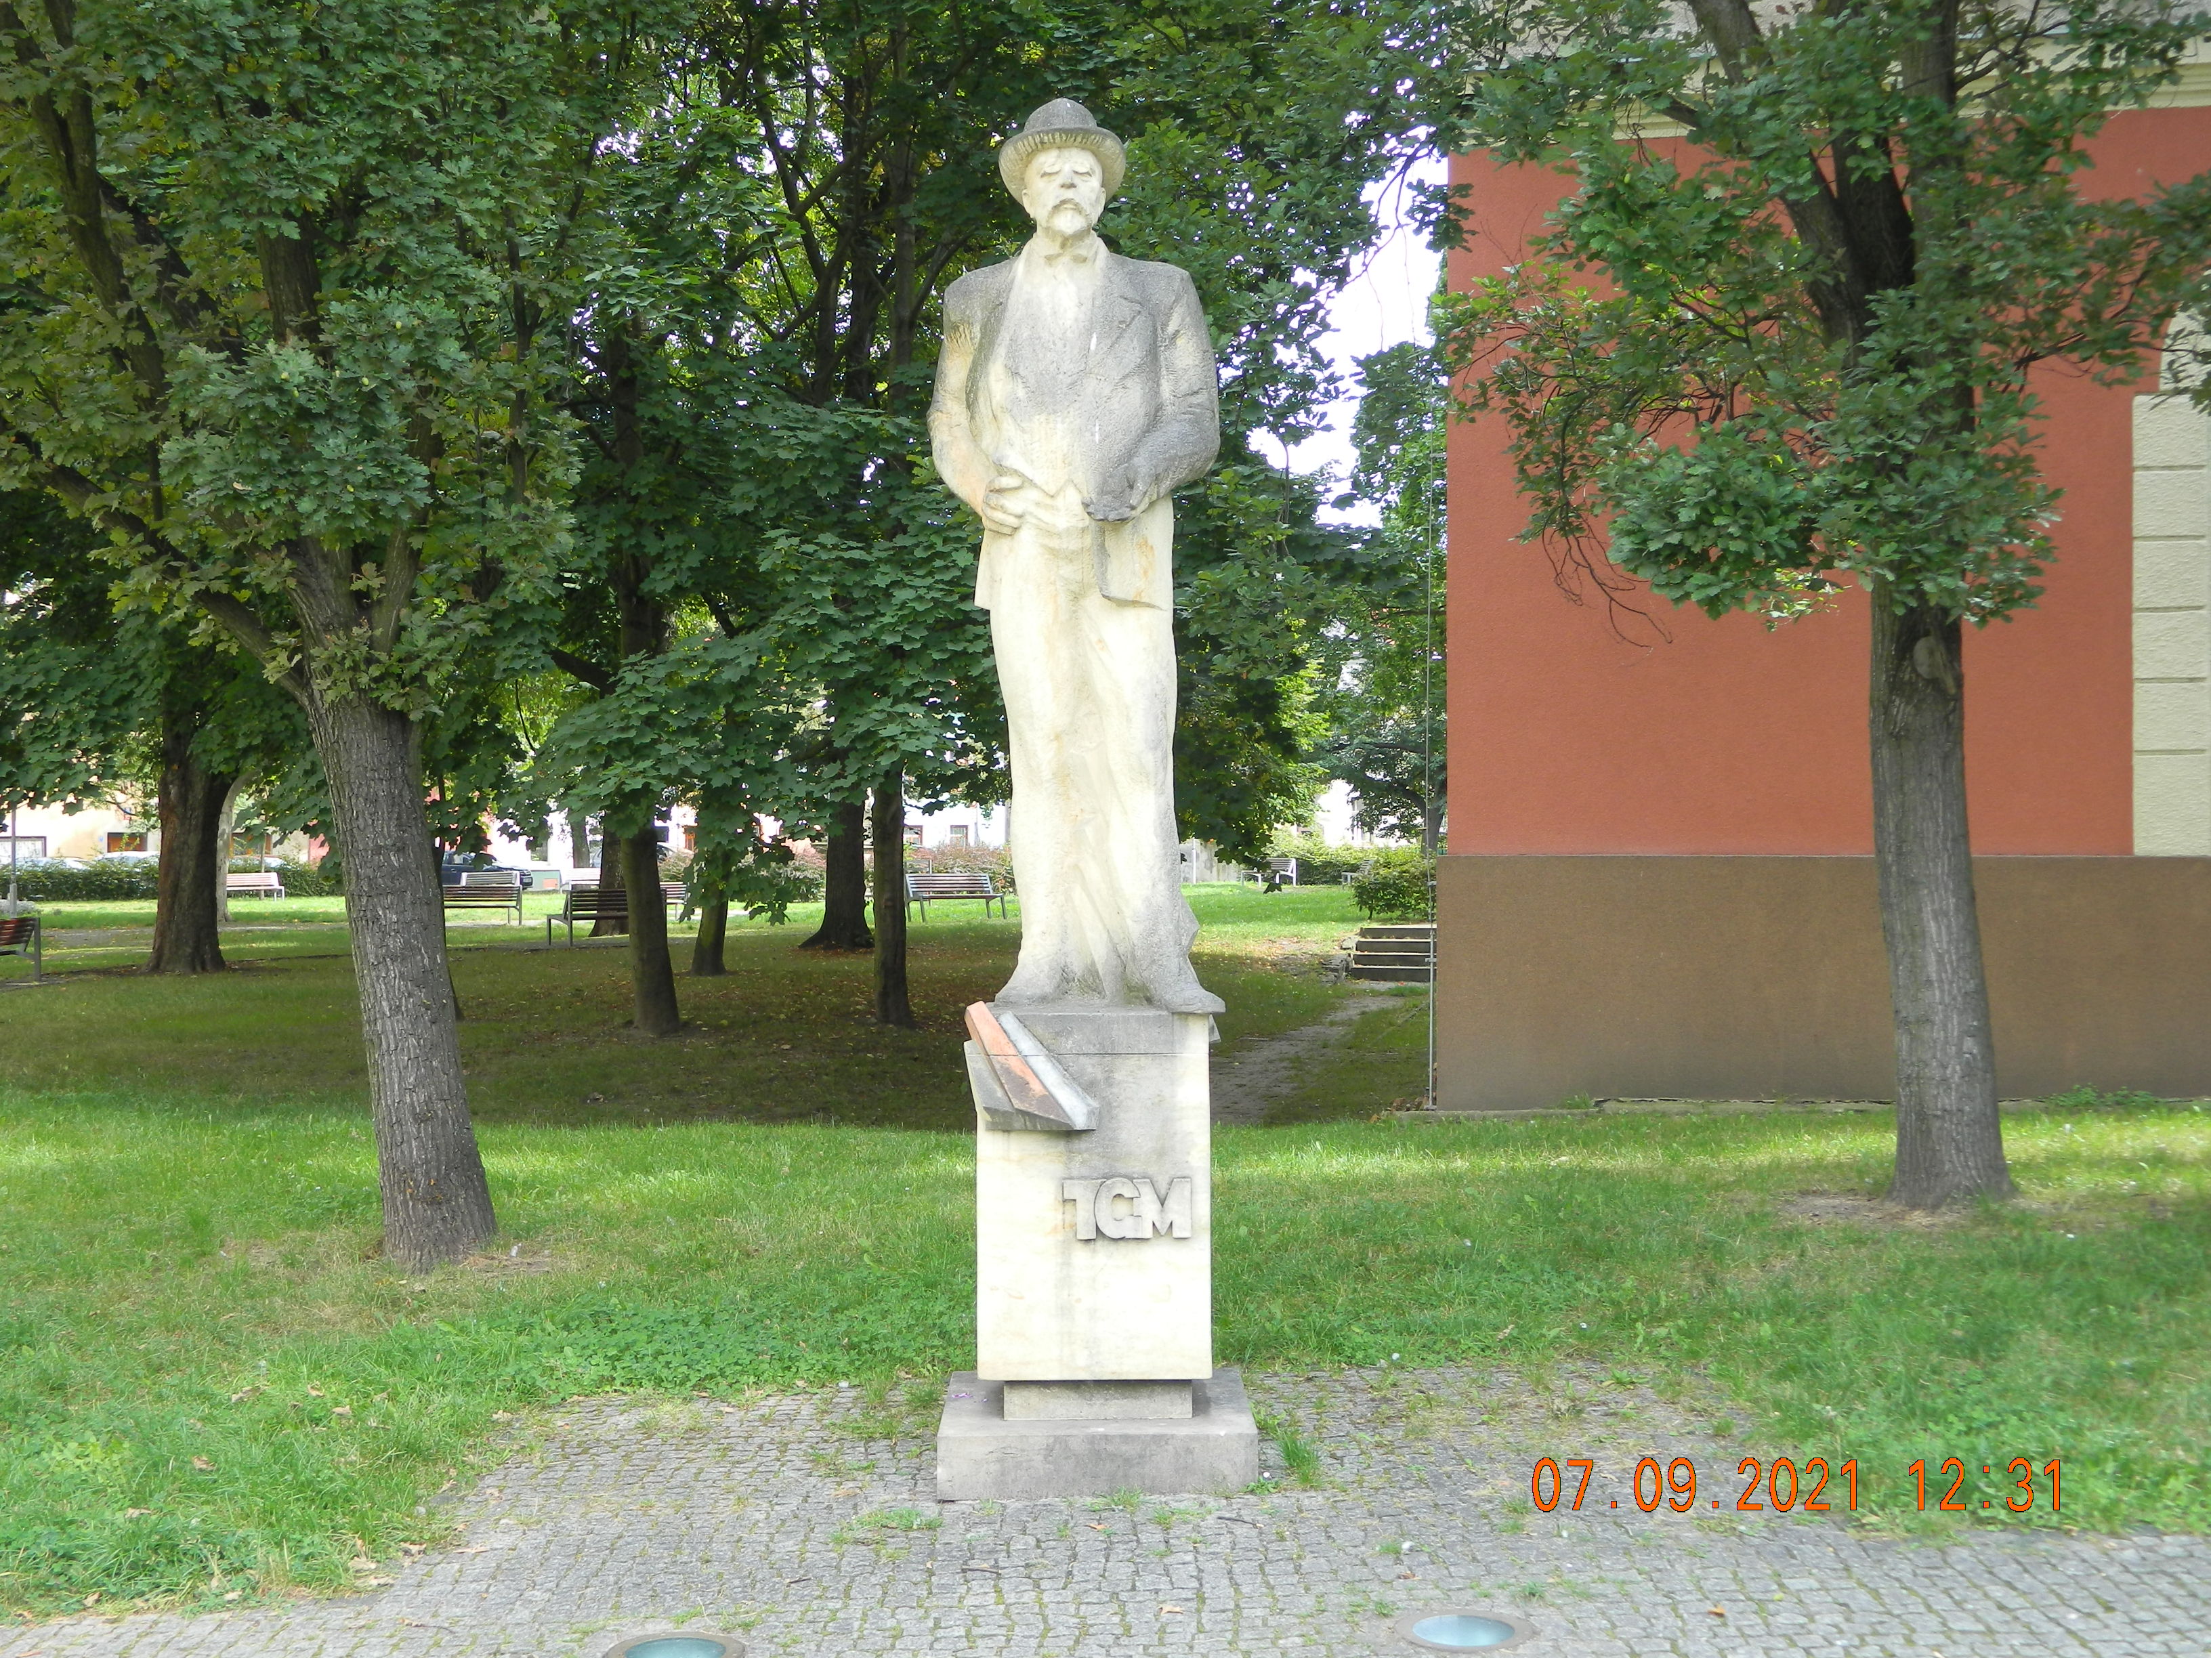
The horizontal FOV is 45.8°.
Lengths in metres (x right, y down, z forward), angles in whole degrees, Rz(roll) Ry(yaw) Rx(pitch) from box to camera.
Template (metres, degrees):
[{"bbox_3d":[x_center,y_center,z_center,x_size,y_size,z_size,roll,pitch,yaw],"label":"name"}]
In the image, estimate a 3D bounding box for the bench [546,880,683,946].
[{"bbox_3d":[-7.244,1.286,38.190,0.600,0.810,1.800,-1,-1,43],"label":"bench"}]

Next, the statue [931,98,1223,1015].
[{"bbox_3d":[-0.073,-0.717,6.887,0.770,2.380,0.550,0,-1,-1],"label":"statue"}]

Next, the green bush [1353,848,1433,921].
[{"bbox_3d":[4.519,0.831,38.594,1.700,1.060,1.200,0,-1,12],"label":"green bush"}]

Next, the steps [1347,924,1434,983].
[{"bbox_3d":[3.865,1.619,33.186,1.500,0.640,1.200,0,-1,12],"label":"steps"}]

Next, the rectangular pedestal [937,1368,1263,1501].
[{"bbox_3d":[-0.019,1.597,6.920,0.800,0.163,0.800,0,-1,-1],"label":"rectangular pedestal"}]

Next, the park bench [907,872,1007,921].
[{"bbox_3d":[-2.647,1.220,46.391,1.800,0.810,0.600,0,-1,-40],"label":"park bench"}]

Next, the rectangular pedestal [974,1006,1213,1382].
[{"bbox_3d":[-0.025,0.936,6.921,0.610,0.930,0.570,0,-1,-1],"label":"rectangular pedestal"}]

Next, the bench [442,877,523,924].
[{"bbox_3d":[-12.533,1.502,52.188,1.800,0.810,0.600,0,-1,-39],"label":"bench"}]

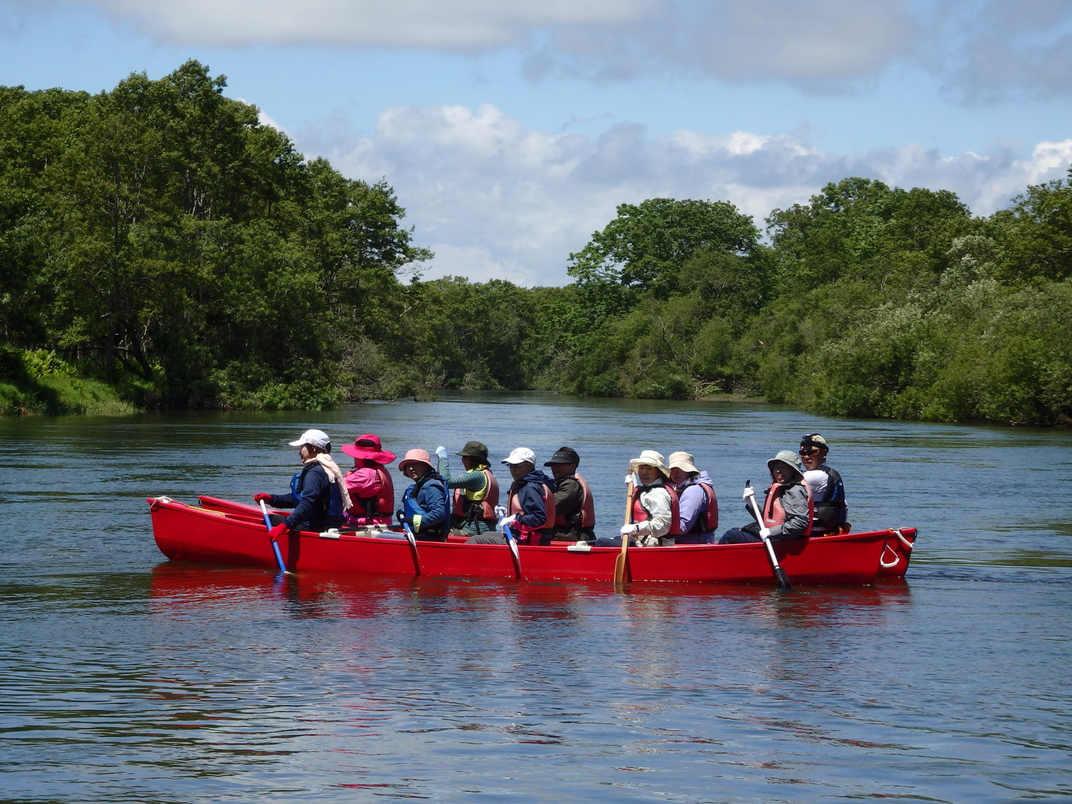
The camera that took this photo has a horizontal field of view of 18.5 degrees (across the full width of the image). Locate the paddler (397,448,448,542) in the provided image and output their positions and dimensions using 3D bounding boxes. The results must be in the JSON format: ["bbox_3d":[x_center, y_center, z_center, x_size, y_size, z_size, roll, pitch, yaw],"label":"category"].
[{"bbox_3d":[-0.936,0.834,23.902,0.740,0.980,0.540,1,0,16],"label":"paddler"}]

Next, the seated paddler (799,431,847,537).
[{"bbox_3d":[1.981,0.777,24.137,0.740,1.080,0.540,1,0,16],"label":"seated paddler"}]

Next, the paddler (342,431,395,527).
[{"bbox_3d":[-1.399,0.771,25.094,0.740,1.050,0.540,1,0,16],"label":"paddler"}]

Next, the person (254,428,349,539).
[{"bbox_3d":[-1.701,0.746,24.118,0.740,1.080,0.540,1,0,16],"label":"person"}]

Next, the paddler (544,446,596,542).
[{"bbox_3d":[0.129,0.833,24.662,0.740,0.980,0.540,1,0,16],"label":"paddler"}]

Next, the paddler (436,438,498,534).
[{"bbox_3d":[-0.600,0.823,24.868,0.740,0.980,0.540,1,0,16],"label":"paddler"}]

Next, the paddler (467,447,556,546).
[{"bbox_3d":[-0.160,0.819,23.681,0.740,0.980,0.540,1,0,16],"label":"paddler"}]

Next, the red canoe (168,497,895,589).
[{"bbox_3d":[-0.063,1.090,24.186,5.650,0.570,1.800,1,0,16],"label":"red canoe"}]

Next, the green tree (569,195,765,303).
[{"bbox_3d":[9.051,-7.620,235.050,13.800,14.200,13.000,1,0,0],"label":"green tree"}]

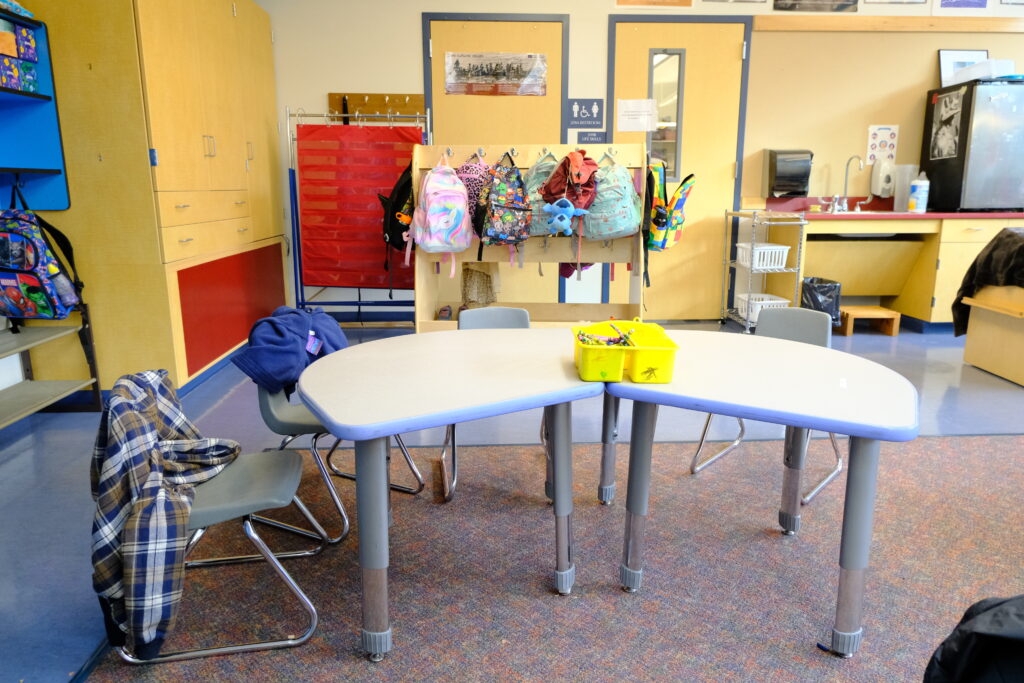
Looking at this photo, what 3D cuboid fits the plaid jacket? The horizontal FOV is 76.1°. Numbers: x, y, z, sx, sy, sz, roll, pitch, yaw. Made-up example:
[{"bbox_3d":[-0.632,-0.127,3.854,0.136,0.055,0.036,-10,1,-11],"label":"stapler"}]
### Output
[{"bbox_3d":[-0.770,0.343,1.465,0.290,0.555,0.400,-3,13,-10],"label":"plaid jacket"}]

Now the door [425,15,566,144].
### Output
[{"bbox_3d":[-0.107,-1.199,4.764,0.990,2.180,0.085,-1,13,-3],"label":"door"}]

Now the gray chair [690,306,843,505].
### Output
[{"bbox_3d":[0.915,0.182,2.268,0.375,0.555,0.420,11,17,41],"label":"gray chair"}]

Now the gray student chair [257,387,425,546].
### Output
[{"bbox_3d":[-0.578,0.243,2.039,0.415,0.565,0.400,7,14,28],"label":"gray student chair"}]

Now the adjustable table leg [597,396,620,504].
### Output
[{"bbox_3d":[0.301,0.269,2.019,0.058,0.500,0.058,-1,13,-3],"label":"adjustable table leg"}]

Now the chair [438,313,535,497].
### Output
[{"bbox_3d":[-0.045,0.195,2.248,0.400,0.565,0.415,-2,13,-7],"label":"chair"}]

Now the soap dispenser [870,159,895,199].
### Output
[{"bbox_3d":[2.742,-1.203,4.848,0.118,0.272,0.104,-1,13,-3],"label":"soap dispenser"}]

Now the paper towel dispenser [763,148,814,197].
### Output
[{"bbox_3d":[1.999,-1.214,4.760,0.280,0.345,0.190,-1,13,-3],"label":"paper towel dispenser"}]

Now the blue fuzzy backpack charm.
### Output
[{"bbox_3d":[0.264,-0.611,3.196,0.210,0.190,0.110,0,13,-1],"label":"blue fuzzy backpack charm"}]

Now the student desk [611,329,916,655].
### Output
[{"bbox_3d":[0.532,0.307,1.770,0.925,0.533,0.780,7,15,30],"label":"student desk"}]

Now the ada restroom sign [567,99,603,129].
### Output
[{"bbox_3d":[0.528,-1.626,4.679,0.259,0.199,0.010,-1,13,-3],"label":"ada restroom sign"}]

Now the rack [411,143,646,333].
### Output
[{"bbox_3d":[0.104,-0.480,3.766,1.220,1.220,0.500,0,13,3],"label":"rack"}]

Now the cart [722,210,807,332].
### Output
[{"bbox_3d":[1.773,-0.505,4.690,0.360,0.830,0.460,-2,13,-6],"label":"cart"}]

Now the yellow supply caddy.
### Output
[{"bbox_3d":[0.271,0.011,1.575,0.235,0.133,0.235,1,13,4],"label":"yellow supply caddy"}]

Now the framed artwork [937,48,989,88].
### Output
[{"bbox_3d":[3.249,-1.947,4.696,0.362,0.300,0.022,-1,-3,-3],"label":"framed artwork"}]

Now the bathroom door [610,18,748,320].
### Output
[{"bbox_3d":[1.222,-1.208,4.847,0.940,2.130,0.060,-1,13,-3],"label":"bathroom door"}]

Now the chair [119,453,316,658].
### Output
[{"bbox_3d":[-0.682,0.357,1.533,0.415,0.565,0.400,-3,13,-11],"label":"chair"}]

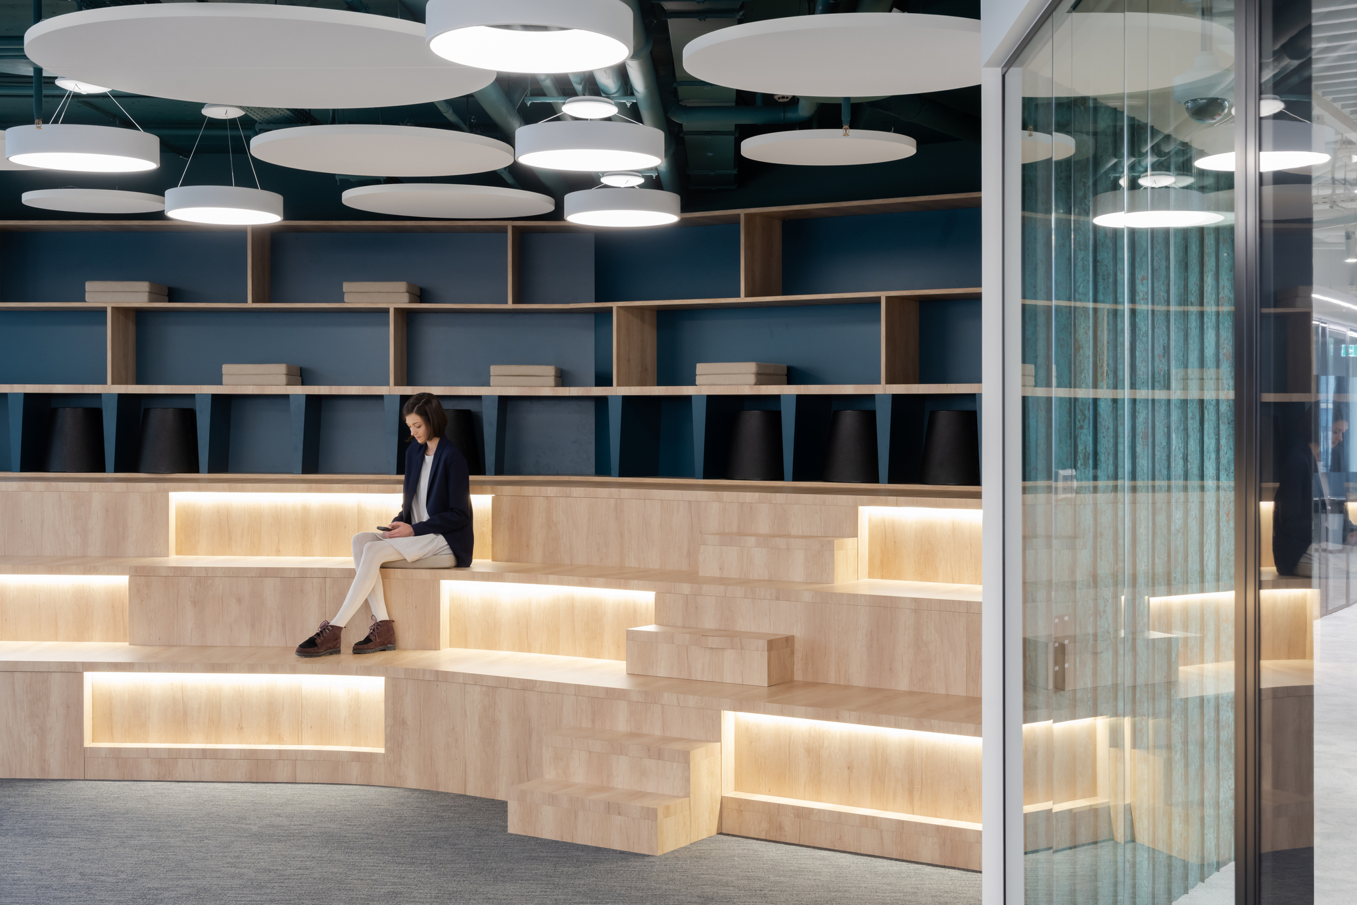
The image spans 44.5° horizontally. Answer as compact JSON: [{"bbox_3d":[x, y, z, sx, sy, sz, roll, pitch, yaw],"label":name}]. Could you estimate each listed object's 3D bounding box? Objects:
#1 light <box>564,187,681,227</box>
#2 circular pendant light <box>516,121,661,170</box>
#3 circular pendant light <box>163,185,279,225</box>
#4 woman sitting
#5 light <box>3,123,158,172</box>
[{"bbox_3d":[-0.288,-1.260,8.570,0.600,0.120,0.600,0,1,0],"label":"light"},{"bbox_3d":[-0.357,-1.232,6.710,0.600,0.115,0.600,0,1,0],"label":"circular pendant light"},{"bbox_3d":[-2.382,-1.293,8.710,0.600,0.120,0.600,0,1,0],"label":"circular pendant light"},{"bbox_3d":[-1.414,0.330,7.960,0.840,1.240,0.470,0,1,-32],"label":"woman sitting"},{"bbox_3d":[-2.453,-1.250,6.850,0.600,0.115,0.600,0,1,0],"label":"light"}]

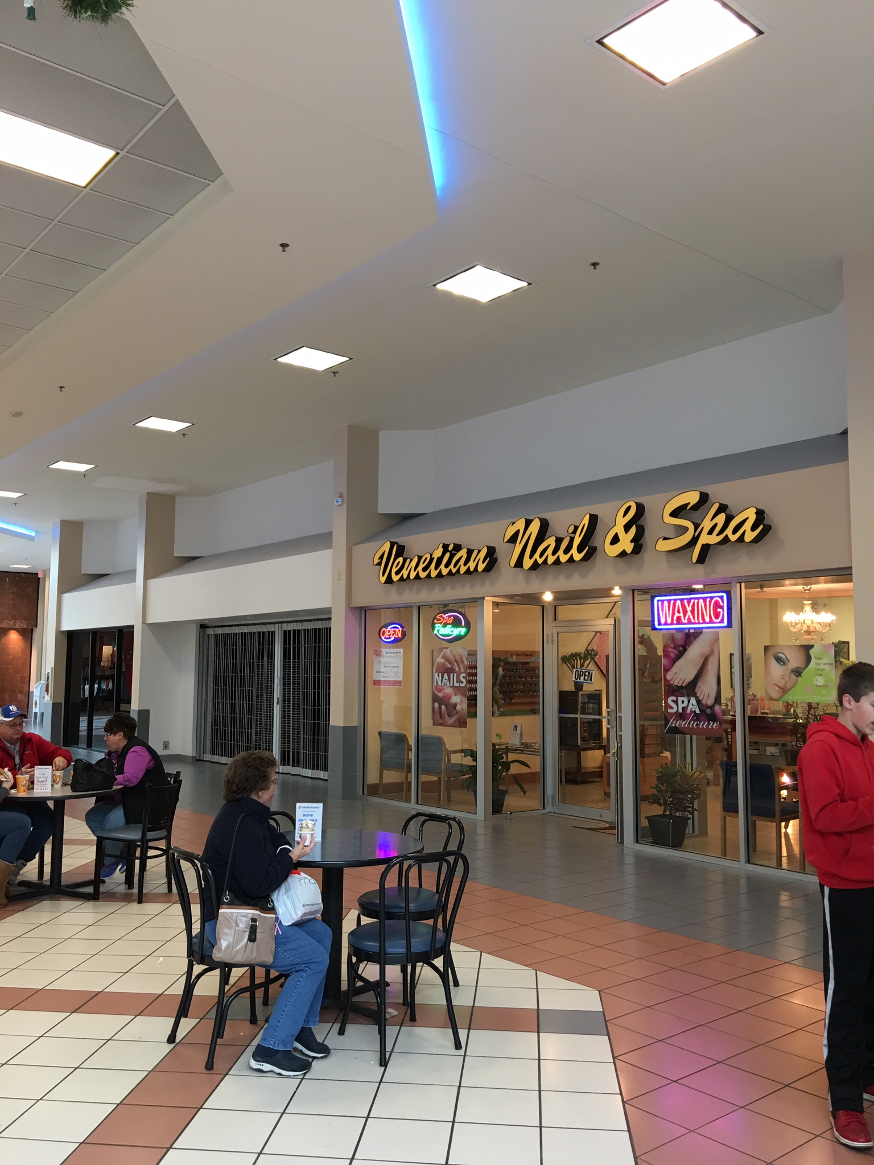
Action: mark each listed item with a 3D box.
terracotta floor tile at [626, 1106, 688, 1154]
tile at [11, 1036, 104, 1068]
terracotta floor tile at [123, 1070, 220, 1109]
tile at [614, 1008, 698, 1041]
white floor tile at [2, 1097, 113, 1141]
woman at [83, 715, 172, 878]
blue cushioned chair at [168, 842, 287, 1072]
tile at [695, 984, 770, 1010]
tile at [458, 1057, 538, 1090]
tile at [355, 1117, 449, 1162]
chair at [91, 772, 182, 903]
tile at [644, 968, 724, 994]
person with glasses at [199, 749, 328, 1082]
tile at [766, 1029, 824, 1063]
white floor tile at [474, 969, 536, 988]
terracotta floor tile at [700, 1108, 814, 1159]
[{"bbox_3d":[0.778,1.909,3.393,0.205,0.015,0.410,0,-6,6],"label":"terracotta floor tile"},{"bbox_3d":[-1.599,1.989,4.126,0.305,0.010,0.302,0,-5,5],"label":"tile"},{"bbox_3d":[-0.997,1.940,3.724,0.301,0.012,0.297,0,-5,5],"label":"terracotta floor tile"},{"bbox_3d":[0.989,2.013,4.440,0.297,0.015,0.297,5,-7,-39],"label":"tile"},{"bbox_3d":[-1.331,1.900,3.437,0.299,0.010,0.299,0,-6,5],"label":"white floor tile"},{"bbox_3d":[-2.374,1.654,7.543,0.670,1.270,0.500,4,-6,-29],"label":"woman"},{"bbox_3d":[-0.876,1.575,4.256,0.470,0.850,0.420,5,-7,-38],"label":"blue cushioned chair"},{"bbox_3d":[1.454,2.055,4.821,0.297,0.015,0.297,5,-7,-39],"label":"tile"},{"bbox_3d":[0.255,1.951,3.872,0.300,0.015,0.300,0,-6,5],"label":"tile"},{"bbox_3d":[-0.106,1.911,3.336,0.301,0.012,0.297,0,-5,5],"label":"tile"},{"bbox_3d":[-2.130,1.828,6.993,0.460,0.820,0.420,-1,-6,18],"label":"chair"},{"bbox_3d":[1.263,2.076,5.053,0.297,0.015,0.297,5,-7,-39],"label":"tile"},{"bbox_3d":[-0.712,1.333,4.088,0.580,1.240,0.480,1,-6,-5],"label":"person with glasses"},{"bbox_3d":[1.605,1.992,4.166,0.297,0.015,0.297,5,-7,-39],"label":"tile"},{"bbox_3d":[0.375,2.098,5.158,0.305,0.010,0.302,0,-5,5],"label":"white floor tile"},{"bbox_3d":[1.104,1.919,3.387,0.299,0.010,0.299,5,-7,-39],"label":"terracotta floor tile"}]

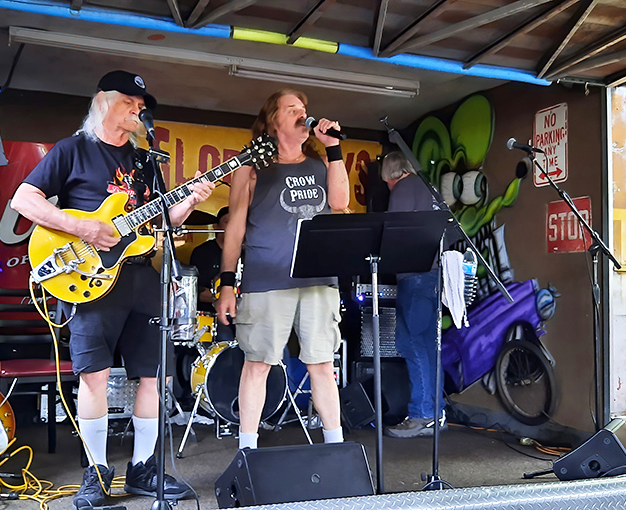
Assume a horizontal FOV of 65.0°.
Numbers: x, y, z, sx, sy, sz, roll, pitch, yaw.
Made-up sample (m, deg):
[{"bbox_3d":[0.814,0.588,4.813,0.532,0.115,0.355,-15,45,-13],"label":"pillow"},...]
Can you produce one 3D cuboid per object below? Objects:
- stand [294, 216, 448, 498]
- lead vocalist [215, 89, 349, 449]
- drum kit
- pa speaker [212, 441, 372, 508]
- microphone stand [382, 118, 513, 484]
[{"bbox_3d":[0.238,0.421,1.900,0.570,1.150,0.460,1,-3,-7],"label":"stand"},{"bbox_3d":[-0.145,0.103,2.330,0.600,1.810,0.410,2,-3,-21],"label":"lead vocalist"},{"bbox_3d":[-0.469,0.478,3.050,1.150,1.140,1.000,2,-3,-22],"label":"drum kit"},{"bbox_3d":[-0.070,0.844,1.860,0.500,0.290,0.360,2,-3,-19],"label":"pa speaker"},{"bbox_3d":[0.540,0.232,2.000,0.580,1.550,0.500,1,-3,6],"label":"microphone stand"}]

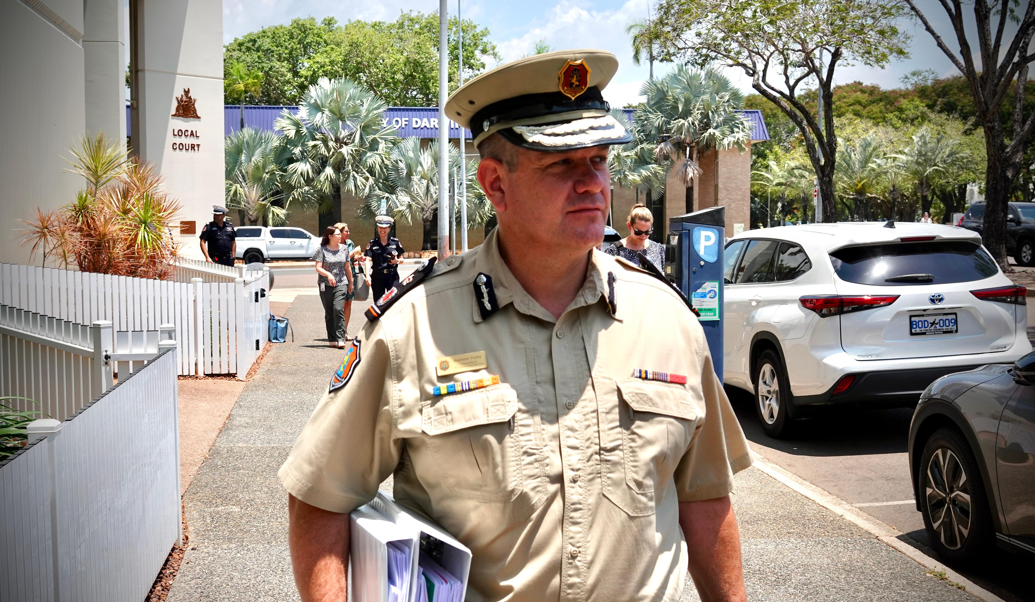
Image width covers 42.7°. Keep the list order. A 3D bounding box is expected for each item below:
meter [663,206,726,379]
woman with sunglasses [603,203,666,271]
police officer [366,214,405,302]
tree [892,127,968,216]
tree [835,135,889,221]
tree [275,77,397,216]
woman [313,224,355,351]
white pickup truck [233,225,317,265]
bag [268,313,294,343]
[{"bbox_3d":[1.200,0.232,8.977,0.330,1.744,0.310,0,3,-8],"label":"meter"},{"bbox_3d":[0.853,0.180,9.625,0.460,1.776,0.340,0,3,-6],"label":"woman with sunglasses"},{"bbox_3d":[-1.817,-0.287,18.112,0.530,1.772,0.380,0,3,-7],"label":"police officer"},{"bbox_3d":[20.106,-5.550,64.792,3.800,6.020,3.800,1,3,17],"label":"tree"},{"bbox_3d":[17.157,-5.442,65.800,3.100,5.693,3.100,1,3,15],"label":"tree"},{"bbox_3d":[-9.003,-6.668,65.732,6.100,9.050,6.000,0,3,-8],"label":"tree"},{"bbox_3d":[-2.485,-0.199,17.866,0.530,1.622,0.420,-1,3,-9],"label":"woman"},{"bbox_3d":[-9.900,-2.287,56.961,5.330,1.830,1.870,0,3,-8],"label":"white pickup truck"},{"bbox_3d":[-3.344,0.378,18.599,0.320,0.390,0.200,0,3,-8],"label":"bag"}]

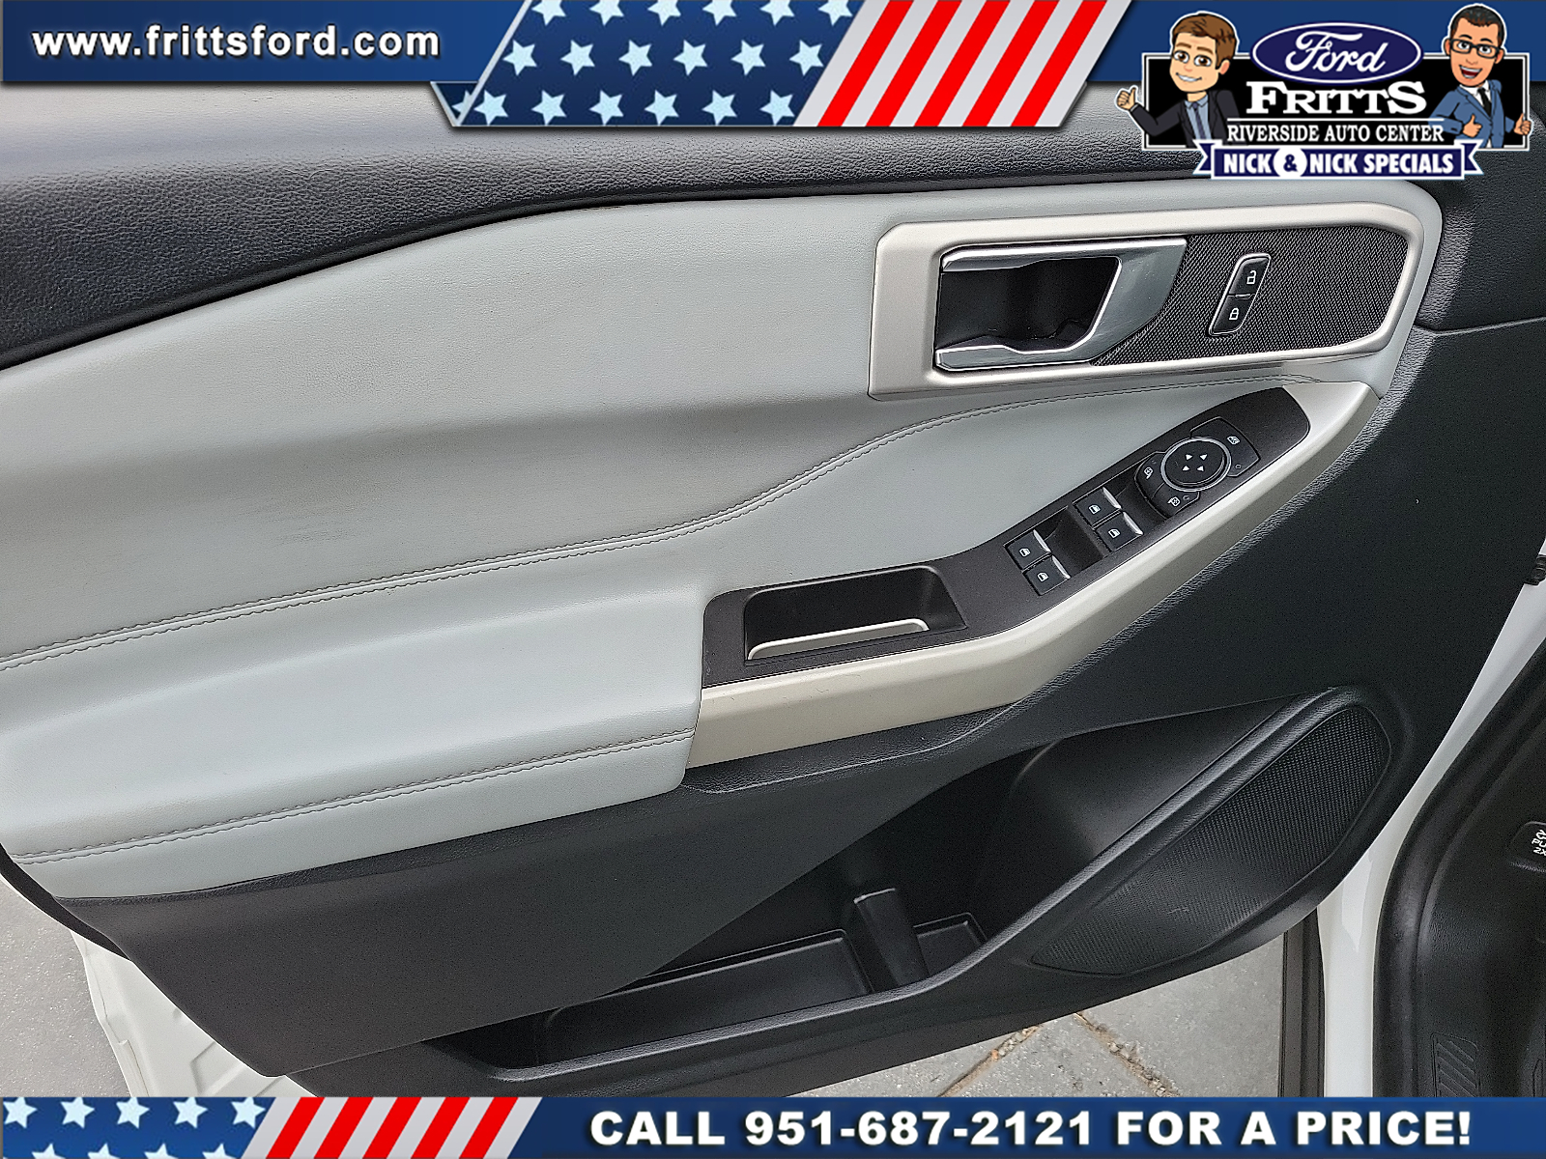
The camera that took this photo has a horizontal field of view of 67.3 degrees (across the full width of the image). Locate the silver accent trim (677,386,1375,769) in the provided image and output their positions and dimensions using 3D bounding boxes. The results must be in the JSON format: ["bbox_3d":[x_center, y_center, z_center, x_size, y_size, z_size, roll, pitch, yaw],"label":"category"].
[{"bbox_3d":[0.154,-0.003,0.650,0.416,0.171,0.083,-5,30,-8],"label":"silver accent trim"}]

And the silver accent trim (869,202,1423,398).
[{"bbox_3d":[0.208,-0.156,0.637,0.321,0.095,0.038,-5,30,-8],"label":"silver accent trim"}]

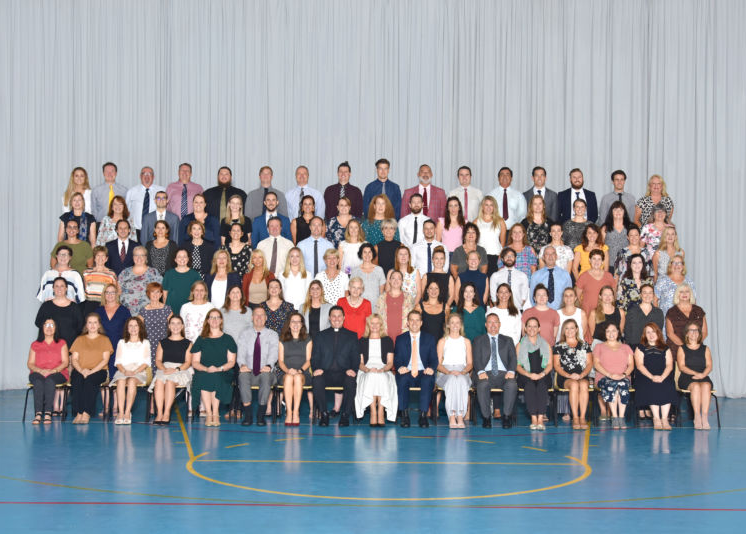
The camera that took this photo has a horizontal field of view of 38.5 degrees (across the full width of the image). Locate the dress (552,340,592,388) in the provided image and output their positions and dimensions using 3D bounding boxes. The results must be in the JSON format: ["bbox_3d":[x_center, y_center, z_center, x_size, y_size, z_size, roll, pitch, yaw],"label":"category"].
[{"bbox_3d":[2.373,1.174,12.630,0.450,0.570,0.470,0,-2,6],"label":"dress"}]

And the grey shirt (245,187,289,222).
[{"bbox_3d":[-1.451,-0.759,14.490,0.580,0.670,0.310,1,-2,-2],"label":"grey shirt"}]

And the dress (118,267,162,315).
[{"bbox_3d":[-2.950,0.335,13.540,0.570,0.670,0.340,1,-2,-7],"label":"dress"}]

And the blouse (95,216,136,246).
[{"bbox_3d":[-3.417,-0.372,14.191,0.520,0.600,0.280,1,-2,-8],"label":"blouse"}]

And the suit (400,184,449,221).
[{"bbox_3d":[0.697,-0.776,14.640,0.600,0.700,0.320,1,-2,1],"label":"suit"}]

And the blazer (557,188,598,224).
[{"bbox_3d":[2.782,-0.694,14.488,0.550,0.760,0.320,0,-2,4],"label":"blazer"}]

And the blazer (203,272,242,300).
[{"bbox_3d":[-1.916,0.394,13.690,0.500,0.660,0.290,1,-2,-3],"label":"blazer"}]

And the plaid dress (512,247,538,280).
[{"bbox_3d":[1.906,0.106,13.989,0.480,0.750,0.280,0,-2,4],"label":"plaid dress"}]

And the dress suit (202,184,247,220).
[{"bbox_3d":[-2.004,-0.771,14.489,0.600,0.700,0.340,1,-2,-3],"label":"dress suit"}]

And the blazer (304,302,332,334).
[{"bbox_3d":[-0.680,0.738,13.241,0.450,0.620,0.270,1,-2,-2],"label":"blazer"}]

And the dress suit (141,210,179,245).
[{"bbox_3d":[-2.836,-0.400,14.209,0.520,0.720,0.300,1,-2,-5],"label":"dress suit"}]

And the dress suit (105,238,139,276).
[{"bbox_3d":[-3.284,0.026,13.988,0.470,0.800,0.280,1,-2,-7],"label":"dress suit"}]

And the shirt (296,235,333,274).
[{"bbox_3d":[-0.740,-0.067,13.891,0.510,0.660,0.280,1,-2,-2],"label":"shirt"}]

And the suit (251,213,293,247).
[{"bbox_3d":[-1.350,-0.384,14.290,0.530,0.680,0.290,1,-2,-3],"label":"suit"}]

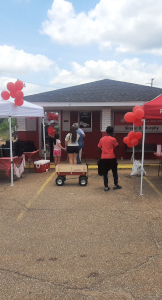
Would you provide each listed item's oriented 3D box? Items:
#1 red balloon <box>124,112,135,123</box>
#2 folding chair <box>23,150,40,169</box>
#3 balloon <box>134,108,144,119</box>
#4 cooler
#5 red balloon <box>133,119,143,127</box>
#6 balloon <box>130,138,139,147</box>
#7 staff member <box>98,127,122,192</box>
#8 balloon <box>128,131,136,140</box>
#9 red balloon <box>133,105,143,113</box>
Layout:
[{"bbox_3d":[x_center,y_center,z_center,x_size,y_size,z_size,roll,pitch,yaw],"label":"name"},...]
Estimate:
[{"bbox_3d":[1.150,-0.766,7.080,0.250,0.260,0.250,0,6,6],"label":"red balloon"},{"bbox_3d":[-1.893,0.349,11.448,0.520,0.720,0.540,-5,8,-37],"label":"folding chair"},{"bbox_3d":[1.404,-0.869,7.210,0.240,0.260,0.240,0,6,0],"label":"balloon"},{"bbox_3d":[-1.381,0.588,10.864,0.350,0.370,0.630,3,7,23],"label":"cooler"},{"bbox_3d":[1.371,-0.659,7.150,0.240,0.250,0.240,0,6,6],"label":"red balloon"},{"bbox_3d":[1.778,-0.240,9.891,0.235,0.250,0.235,0,6,0],"label":"balloon"},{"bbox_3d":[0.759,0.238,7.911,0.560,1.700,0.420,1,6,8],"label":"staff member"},{"bbox_3d":[1.720,-0.497,10.015,0.240,0.260,0.240,0,6,0],"label":"balloon"},{"bbox_3d":[1.421,-0.959,7.421,0.240,0.260,0.240,0,6,0],"label":"red balloon"}]

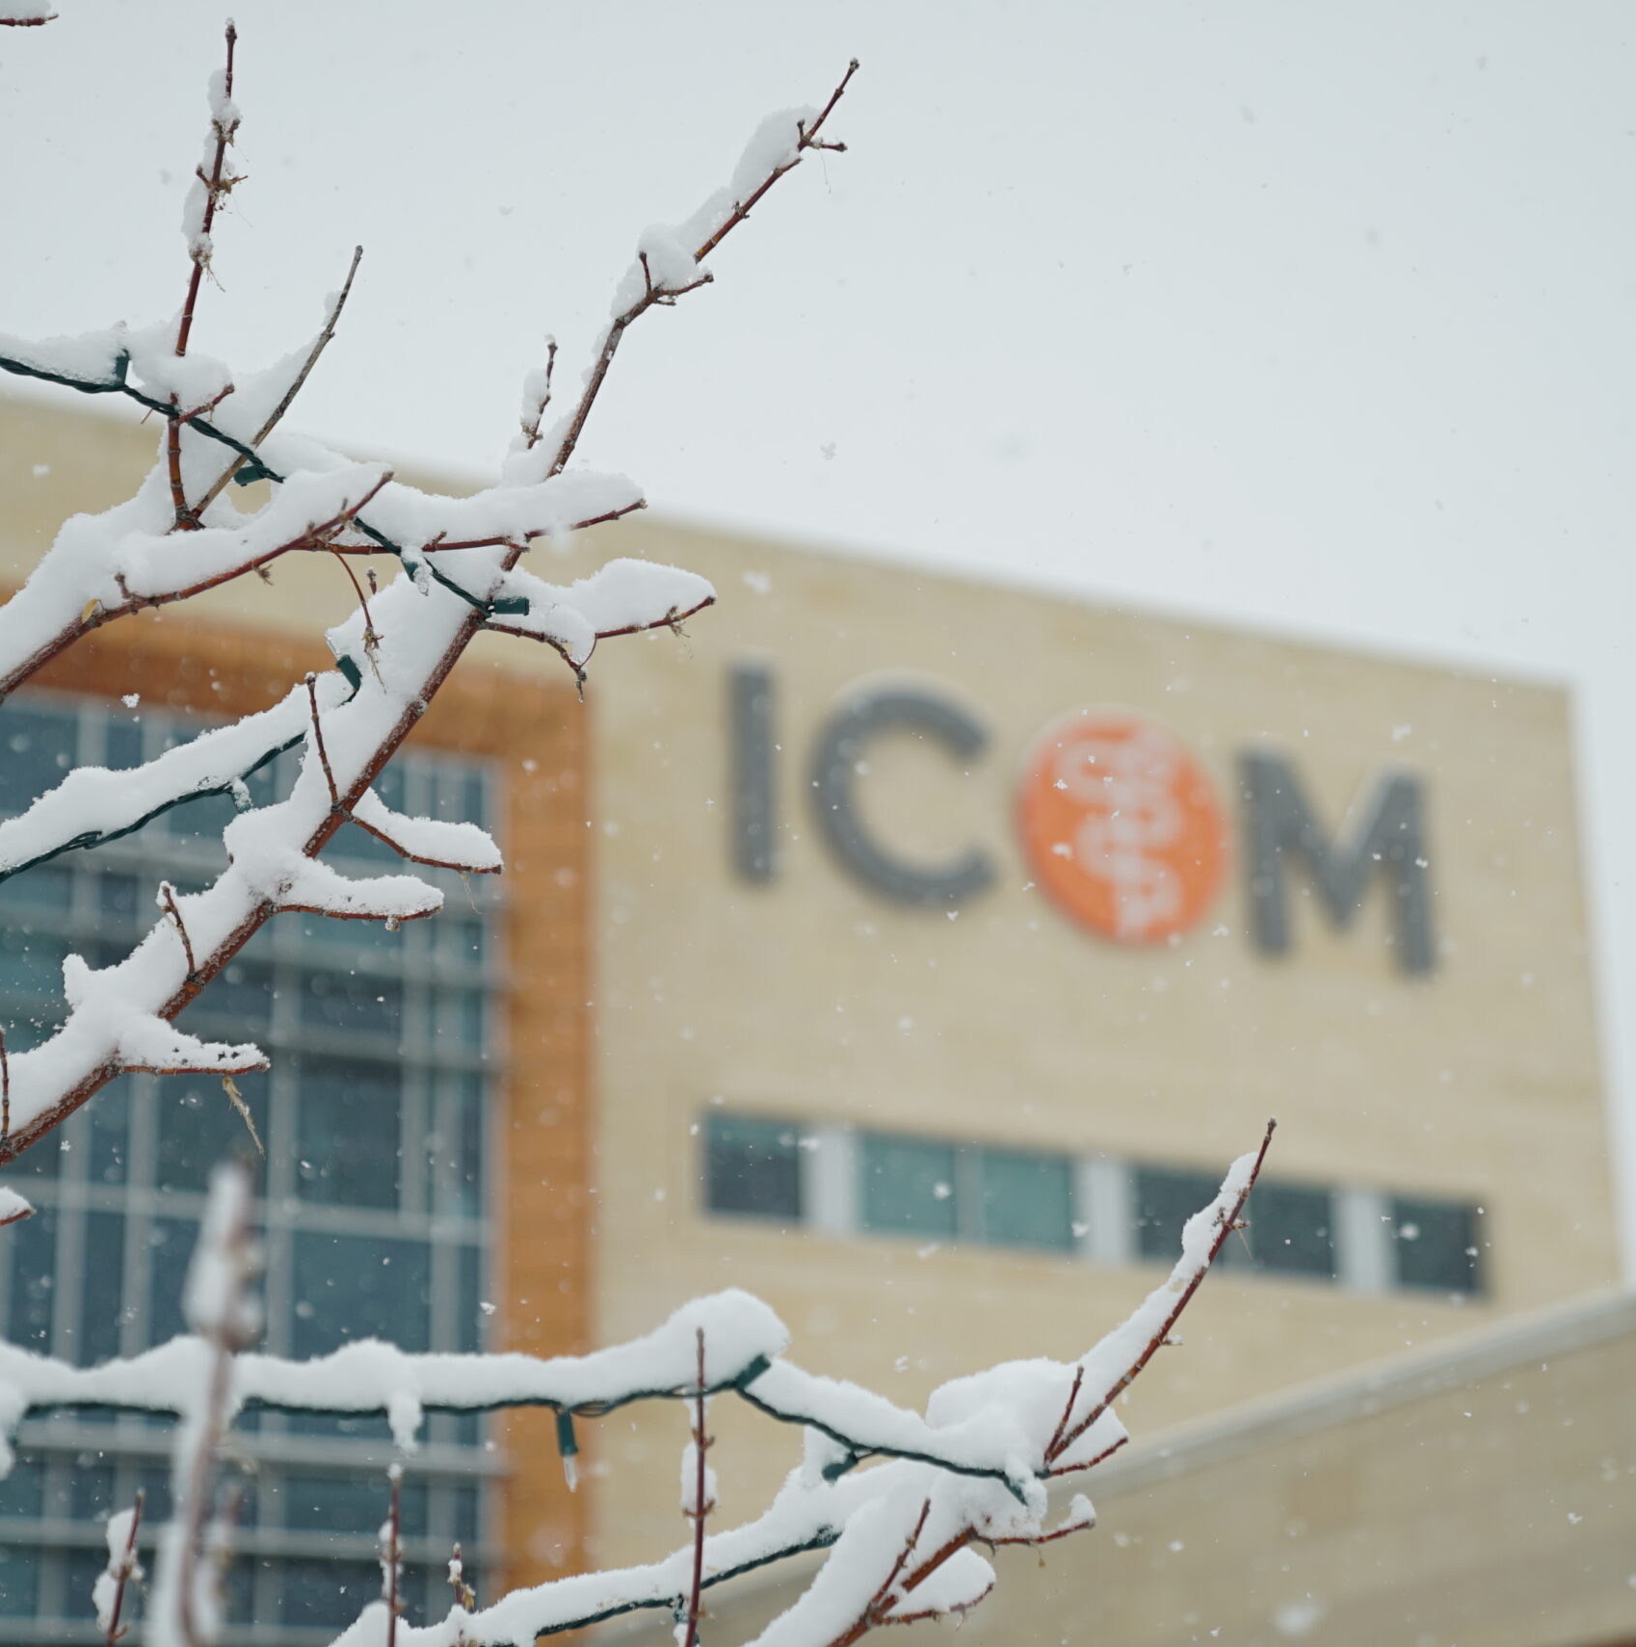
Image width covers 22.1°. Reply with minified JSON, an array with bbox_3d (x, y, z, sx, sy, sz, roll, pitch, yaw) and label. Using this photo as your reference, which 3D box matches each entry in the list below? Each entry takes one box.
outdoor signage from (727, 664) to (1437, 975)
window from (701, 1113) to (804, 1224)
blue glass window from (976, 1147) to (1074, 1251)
[{"bbox_3d":[2.441,0.007,37.205,7.150,1.970,0.200,9,-22,-26],"label":"outdoor signage"},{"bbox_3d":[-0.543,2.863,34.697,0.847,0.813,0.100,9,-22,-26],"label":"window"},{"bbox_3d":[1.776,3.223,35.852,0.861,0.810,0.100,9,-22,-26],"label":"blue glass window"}]

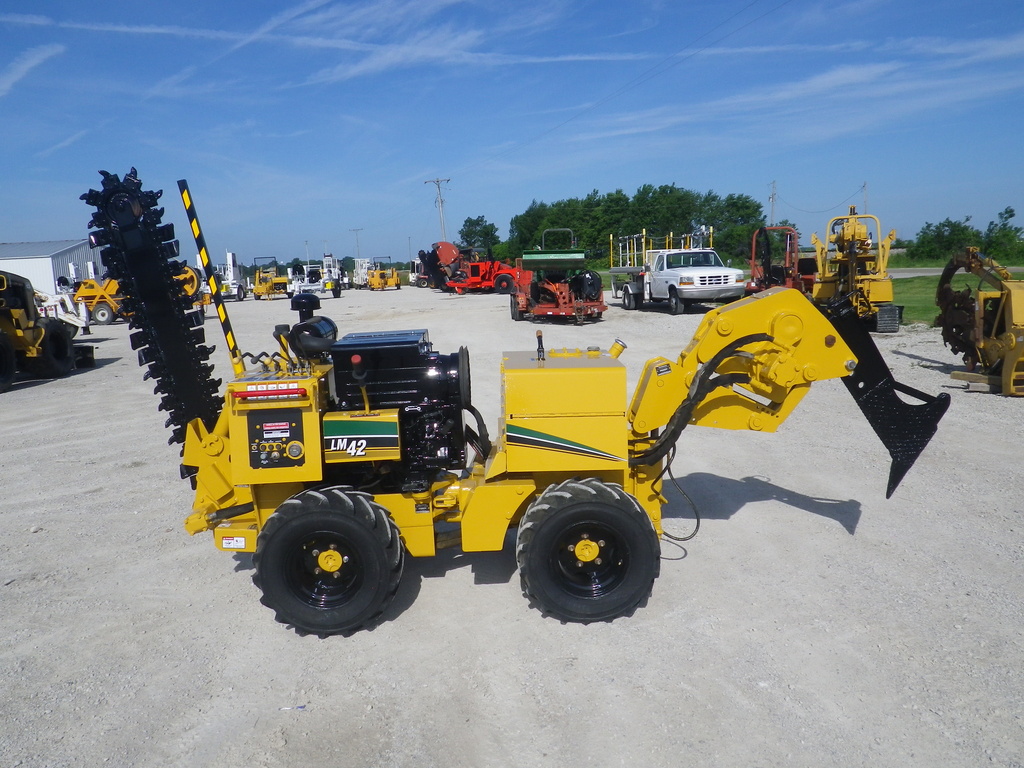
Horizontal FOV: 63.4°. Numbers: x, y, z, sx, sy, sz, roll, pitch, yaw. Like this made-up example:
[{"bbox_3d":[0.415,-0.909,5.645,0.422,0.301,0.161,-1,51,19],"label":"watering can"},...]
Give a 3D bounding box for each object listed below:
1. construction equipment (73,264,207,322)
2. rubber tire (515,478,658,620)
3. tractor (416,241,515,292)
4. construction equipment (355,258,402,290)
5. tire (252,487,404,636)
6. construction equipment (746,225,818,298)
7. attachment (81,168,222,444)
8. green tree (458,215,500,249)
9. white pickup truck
[{"bbox_3d":[-14.237,-3.448,31.657,4.700,2.150,2.100,-5,9,-21],"label":"construction equipment"},{"bbox_3d":[0.348,0.764,3.880,0.660,0.660,0.300,-2,8,-1],"label":"rubber tire"},{"bbox_3d":[-2.651,-6.727,48.523,5.900,3.000,2.300,-2,8,-2],"label":"tractor"},{"bbox_3d":[-10.217,-8.383,63.399,2.600,2.550,3.800,-3,8,-3],"label":"construction equipment"},{"bbox_3d":[-0.845,0.809,3.870,0.660,0.660,0.300,-2,8,-2],"label":"tire"},{"bbox_3d":[7.436,-3.208,23.421,1.750,2.450,3.200,-2,8,3],"label":"construction equipment"},{"bbox_3d":[-1.766,-0.314,4.189,0.430,1.520,0.230,-16,8,2],"label":"attachment"},{"bbox_3d":[-4.407,-19.026,113.426,6.000,9.000,6.000,-2,8,0],"label":"green tree"},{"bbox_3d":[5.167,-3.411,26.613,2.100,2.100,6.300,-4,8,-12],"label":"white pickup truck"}]

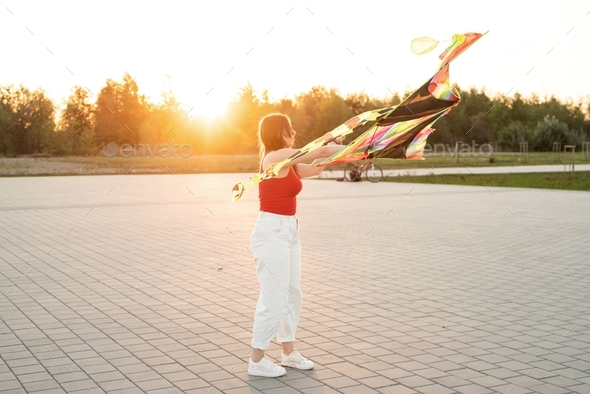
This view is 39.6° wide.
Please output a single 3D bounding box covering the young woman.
[{"bbox_3d":[0.035,0.287,5.180,0.630,1.635,0.470,1,3,15],"label":"young woman"}]

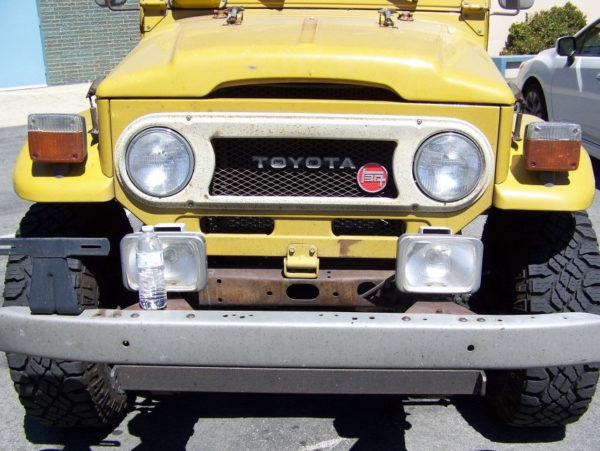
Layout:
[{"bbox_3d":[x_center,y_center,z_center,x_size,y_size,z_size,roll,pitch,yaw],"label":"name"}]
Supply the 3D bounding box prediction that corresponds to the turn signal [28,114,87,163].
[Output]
[{"bbox_3d":[-0.660,-0.245,1.724,0.142,0.127,0.065,1,17,1],"label":"turn signal"}]

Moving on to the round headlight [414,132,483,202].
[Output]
[{"bbox_3d":[0.383,-0.163,1.640,0.178,0.178,0.090,1,17,1],"label":"round headlight"}]

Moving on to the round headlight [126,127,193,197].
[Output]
[{"bbox_3d":[-0.358,-0.175,1.652,0.178,0.178,0.090,1,17,1],"label":"round headlight"}]

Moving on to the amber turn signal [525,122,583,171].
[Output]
[{"bbox_3d":[0.681,-0.218,1.703,0.142,0.127,0.065,1,17,1],"label":"amber turn signal"}]

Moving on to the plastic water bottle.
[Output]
[{"bbox_3d":[-0.357,0.103,1.486,0.065,0.205,0.065,1,17,1],"label":"plastic water bottle"}]

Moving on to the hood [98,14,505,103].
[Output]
[{"bbox_3d":[0.028,-0.569,1.994,1.260,0.250,0.940,1,17,1],"label":"hood"}]

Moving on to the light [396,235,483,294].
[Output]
[{"bbox_3d":[0.359,0.086,1.638,0.210,0.146,0.090,1,17,1],"label":"light"}]

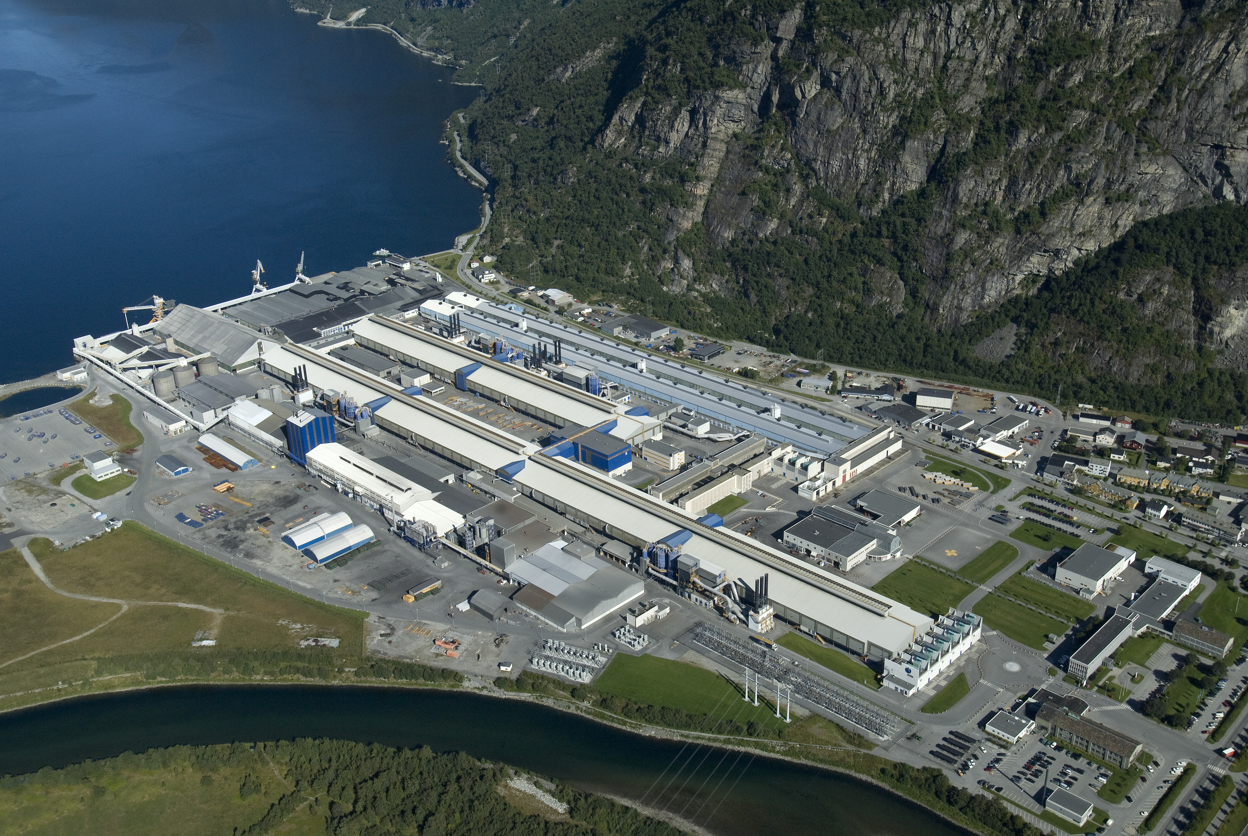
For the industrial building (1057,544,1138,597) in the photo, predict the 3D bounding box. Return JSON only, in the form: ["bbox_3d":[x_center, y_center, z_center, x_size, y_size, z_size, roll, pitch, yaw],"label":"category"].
[{"bbox_3d":[324.010,101.130,862.200,55.350,12.080,28.680,-24,33,-39],"label":"industrial building"}]

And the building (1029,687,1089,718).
[{"bbox_3d":[250.068,163.709,720.443,28.000,3.600,16.800,21,32,40],"label":"building"}]

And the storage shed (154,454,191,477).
[{"bbox_3d":[-377.380,39.130,1051.340,13.590,6.540,31.600,-24,33,-39],"label":"storage shed"}]

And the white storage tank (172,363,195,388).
[{"bbox_3d":[-411.730,-39.170,1179.110,18.400,22.300,18.400,21,33,40],"label":"white storage tank"}]

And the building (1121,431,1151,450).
[{"bbox_3d":[417.693,18.139,1027.627,14.400,8.700,18.200,11,27,26],"label":"building"}]

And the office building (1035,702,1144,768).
[{"bbox_3d":[262.440,176.550,709.770,54.660,9.450,18.920,21,33,39],"label":"office building"}]

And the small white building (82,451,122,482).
[{"bbox_3d":[-427.157,38.679,1023.583,35.800,8.800,19.900,21,32,40],"label":"small white building"}]

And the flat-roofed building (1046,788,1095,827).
[{"bbox_3d":[227.287,198.308,641.850,18.880,6.300,12.400,21,32,40],"label":"flat-roofed building"}]

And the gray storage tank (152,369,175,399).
[{"bbox_3d":[-433.260,-30.840,1186.960,17.710,20.930,17.710,21,34,40],"label":"gray storage tank"}]

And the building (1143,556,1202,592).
[{"bbox_3d":[364.984,104.864,839.470,31.500,8.000,19.500,21,32,40],"label":"building"}]

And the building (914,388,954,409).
[{"bbox_3d":[275.920,-15.850,1112.900,29.590,12.880,16.600,8,27,19],"label":"building"}]

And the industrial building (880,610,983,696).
[{"bbox_3d":[190.850,144.080,777.840,20.630,14.590,81.510,21,34,40],"label":"industrial building"}]

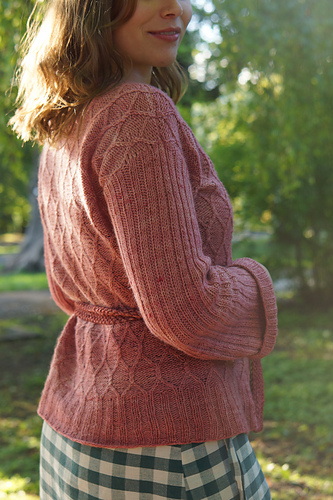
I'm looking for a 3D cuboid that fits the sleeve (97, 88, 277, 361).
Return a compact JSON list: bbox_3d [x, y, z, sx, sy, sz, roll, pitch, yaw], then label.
[{"bbox_3d":[0.028,-0.037,1.530,0.270,0.390,0.175,-1,2,-33],"label":"sleeve"}]

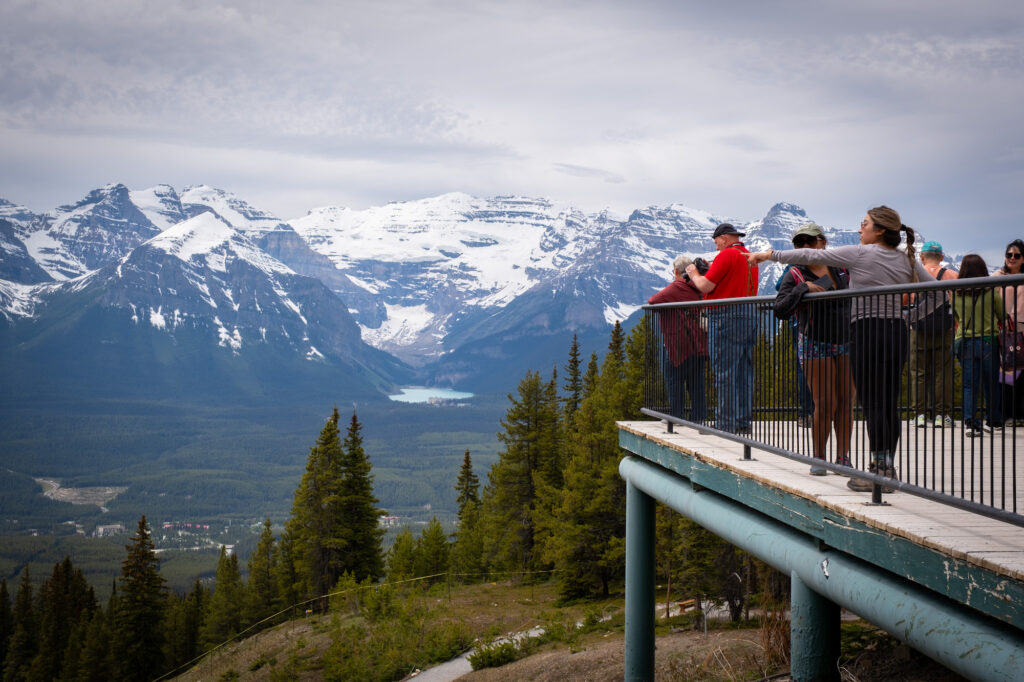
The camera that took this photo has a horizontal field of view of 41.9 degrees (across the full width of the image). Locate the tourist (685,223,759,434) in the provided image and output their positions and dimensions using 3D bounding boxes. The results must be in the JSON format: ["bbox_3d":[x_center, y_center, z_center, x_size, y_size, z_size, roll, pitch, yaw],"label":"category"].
[{"bbox_3d":[1.780,-0.110,11.300,0.620,1.770,0.560,0,1,35],"label":"tourist"}]

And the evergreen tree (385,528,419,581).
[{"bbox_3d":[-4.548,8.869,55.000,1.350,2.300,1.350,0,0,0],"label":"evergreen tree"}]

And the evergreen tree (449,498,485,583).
[{"bbox_3d":[-1.839,8.102,54.000,1.500,3.480,1.500,0,0,0],"label":"evergreen tree"}]

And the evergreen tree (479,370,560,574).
[{"bbox_3d":[0.303,5.354,54.000,3.200,8.320,3.200,0,0,0],"label":"evergreen tree"}]

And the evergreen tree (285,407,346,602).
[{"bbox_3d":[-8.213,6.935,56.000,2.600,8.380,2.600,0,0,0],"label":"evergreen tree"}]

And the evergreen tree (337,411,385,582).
[{"bbox_3d":[-6.553,6.922,58.000,2.200,7.810,2.200,0,0,0],"label":"evergreen tree"}]

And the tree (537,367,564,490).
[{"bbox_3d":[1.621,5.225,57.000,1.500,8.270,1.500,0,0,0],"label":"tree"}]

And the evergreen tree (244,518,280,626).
[{"bbox_3d":[-10.993,10.264,59.000,1.750,4.860,1.750,0,0,0],"label":"evergreen tree"}]

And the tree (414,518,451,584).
[{"bbox_3d":[-3.212,8.546,54.000,1.450,2.750,1.450,0,0,0],"label":"tree"}]

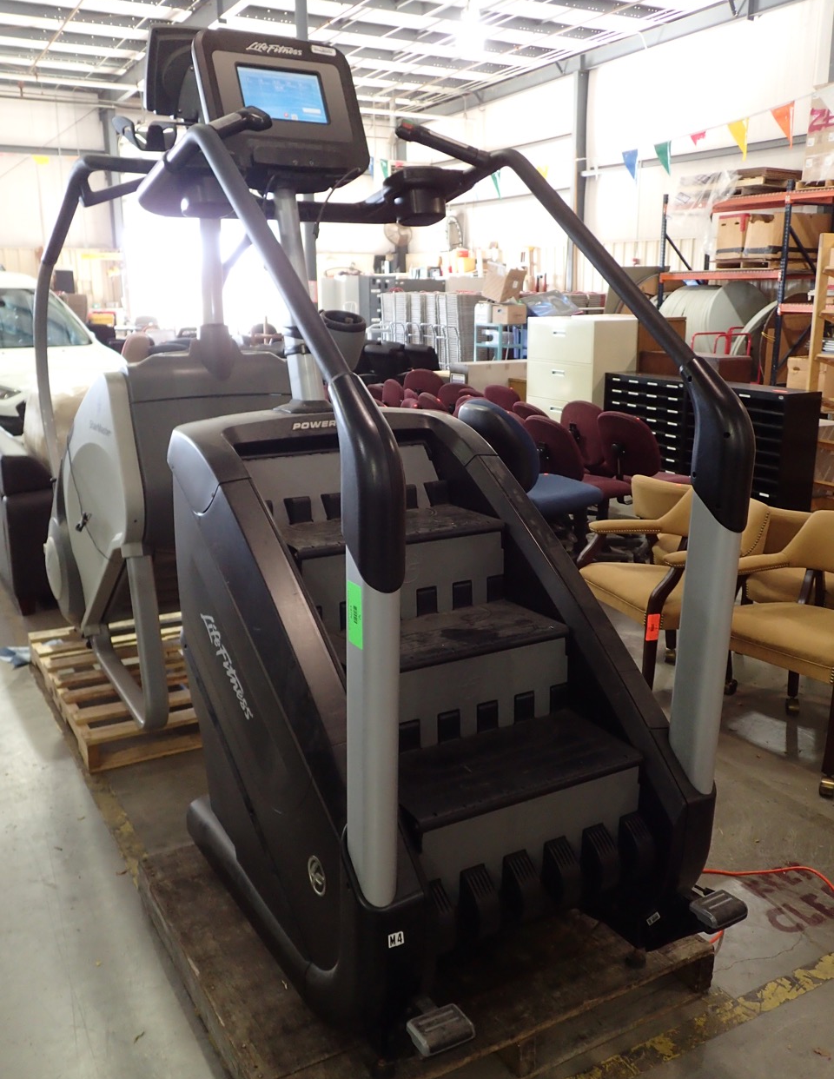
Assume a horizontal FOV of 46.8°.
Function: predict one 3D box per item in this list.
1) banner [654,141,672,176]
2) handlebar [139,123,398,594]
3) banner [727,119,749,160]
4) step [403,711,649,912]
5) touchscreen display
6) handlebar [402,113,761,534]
[{"bbox_3d":[3.317,-5.139,13.000,0.030,0.450,0.280,-10,18,-32],"label":"banner"},{"bbox_3d":[-0.255,-0.454,1.888,0.280,0.850,1.180,-8,17,-27],"label":"handlebar"},{"bbox_3d":[4.003,-4.971,12.000,0.030,0.490,0.290,-10,18,-32],"label":"banner"},{"bbox_3d":[0.184,0.578,2.043,0.543,0.235,0.280,-8,17,-28],"label":"step"},{"bbox_3d":[-0.350,-1.149,2.502,0.228,0.143,0.025,-8,-5,-27],"label":"touchscreen display"},{"bbox_3d":[0.303,-0.534,2.210,0.300,0.910,1.060,-9,17,-28],"label":"handlebar"}]

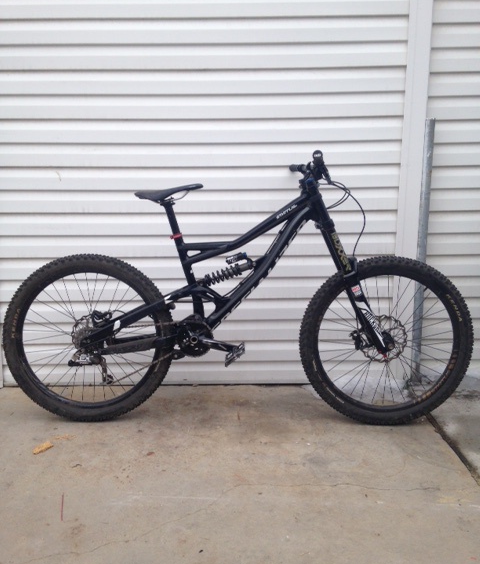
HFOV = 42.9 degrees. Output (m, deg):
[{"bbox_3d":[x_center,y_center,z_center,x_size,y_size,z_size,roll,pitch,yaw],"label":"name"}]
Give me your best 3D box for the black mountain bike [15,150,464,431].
[{"bbox_3d":[-0.017,0.047,2.396,1.876,1.068,0.755,0,10,3],"label":"black mountain bike"}]

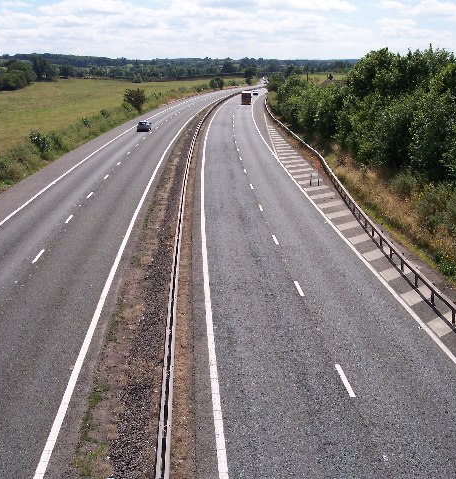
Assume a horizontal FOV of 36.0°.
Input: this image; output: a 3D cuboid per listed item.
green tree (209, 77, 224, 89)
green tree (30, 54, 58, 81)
[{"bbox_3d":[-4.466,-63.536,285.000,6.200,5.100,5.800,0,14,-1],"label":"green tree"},{"bbox_3d":[-109.786,-102.906,420.000,16.500,15.600,14.500,-4,14,-14],"label":"green tree"}]

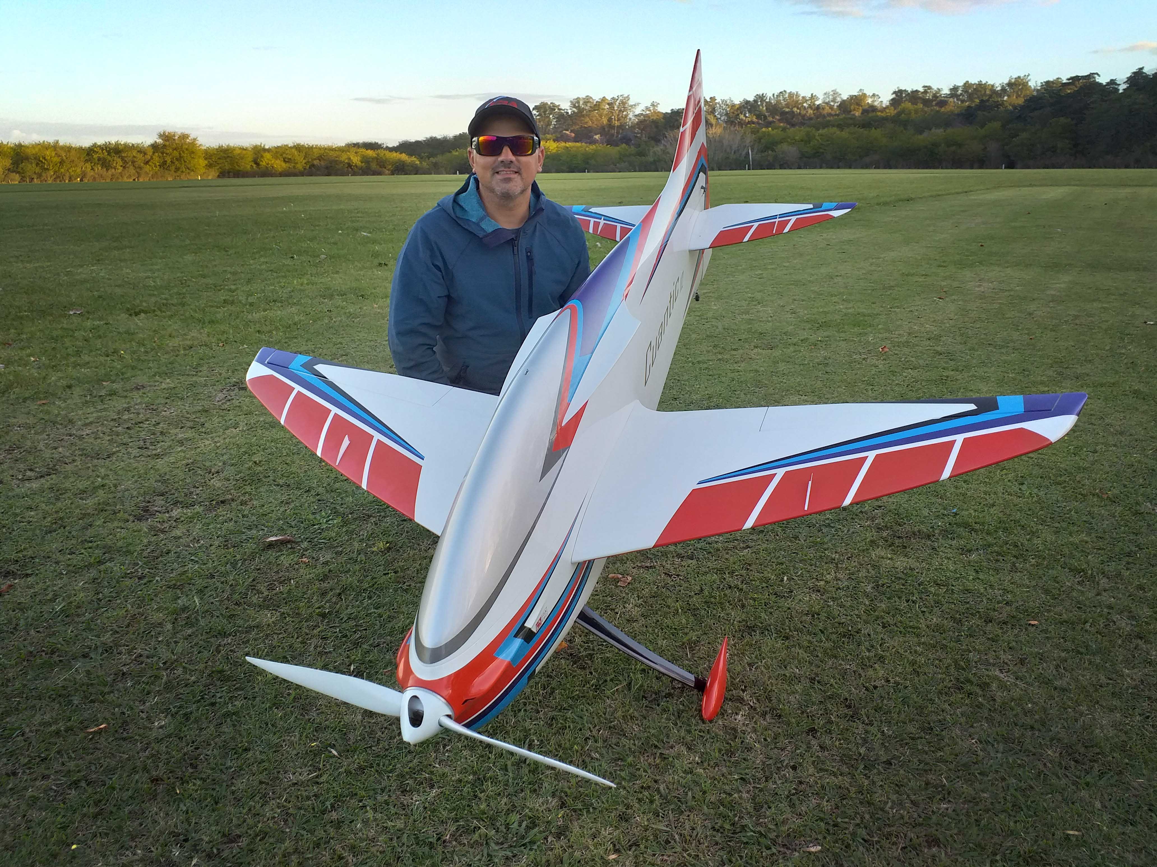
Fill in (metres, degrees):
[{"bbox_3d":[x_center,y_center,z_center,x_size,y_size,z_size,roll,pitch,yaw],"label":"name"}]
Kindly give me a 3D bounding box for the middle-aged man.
[{"bbox_3d":[-0.207,-0.284,2.223,0.580,1.090,0.660,-6,18,-17],"label":"middle-aged man"}]

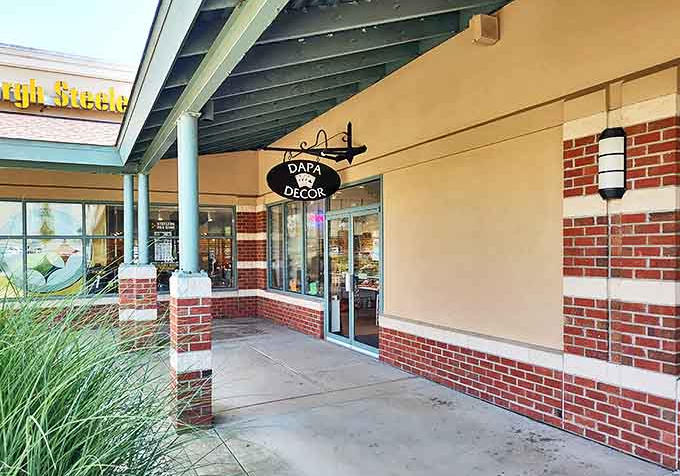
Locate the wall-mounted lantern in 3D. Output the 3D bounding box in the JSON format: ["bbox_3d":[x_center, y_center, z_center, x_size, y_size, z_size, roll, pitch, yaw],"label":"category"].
[{"bbox_3d":[2.114,-0.580,3.512,0.120,0.549,0.185,0,-2,-29],"label":"wall-mounted lantern"}]

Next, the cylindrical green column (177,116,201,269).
[{"bbox_3d":[-1.406,-0.389,4.195,0.185,1.450,0.185,0,-2,-30],"label":"cylindrical green column"}]

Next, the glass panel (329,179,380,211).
[{"bbox_3d":[0.200,-0.621,6.965,0.050,0.350,1.460,0,-2,-30],"label":"glass panel"}]

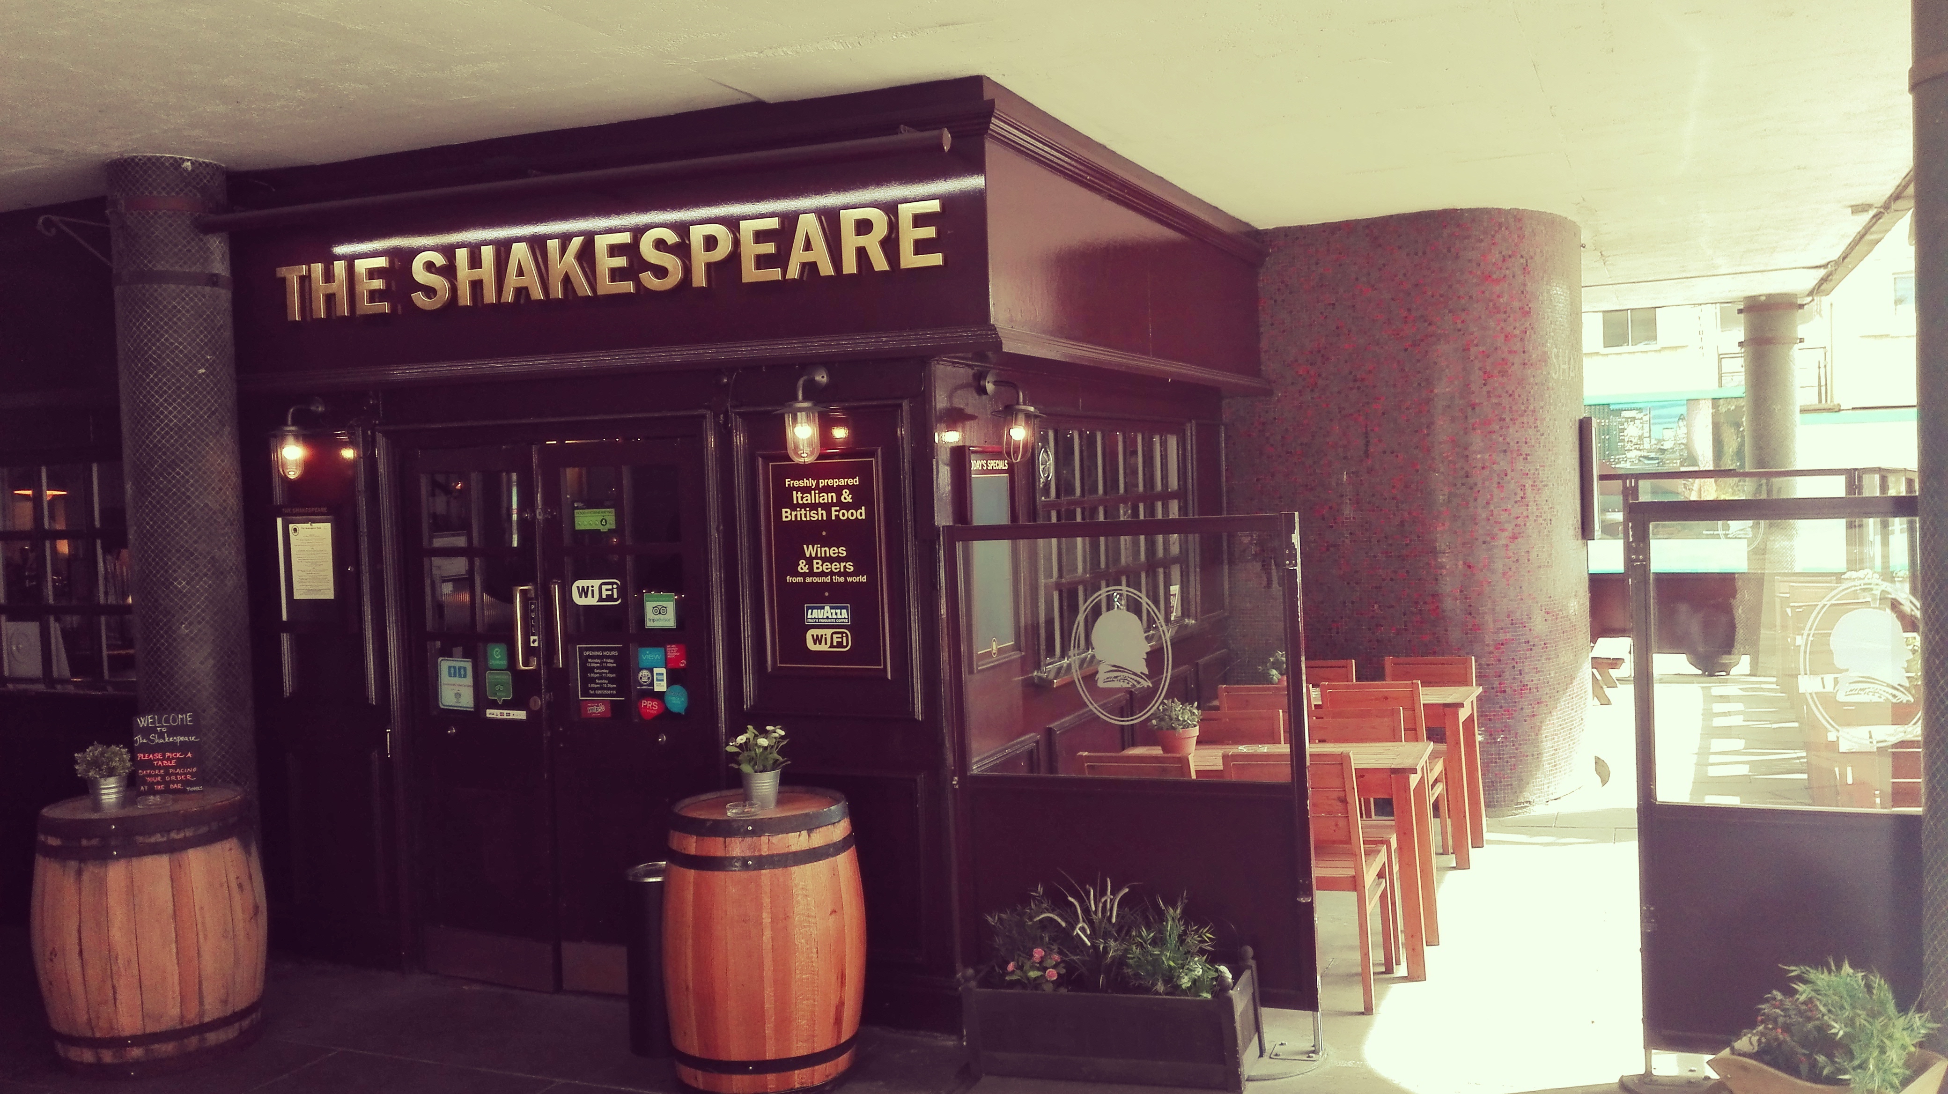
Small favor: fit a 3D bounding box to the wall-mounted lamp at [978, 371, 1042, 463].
[{"bbox_3d":[0.142,-0.452,4.872,0.205,0.319,0.181,-1,3,26],"label":"wall-mounted lamp"}]

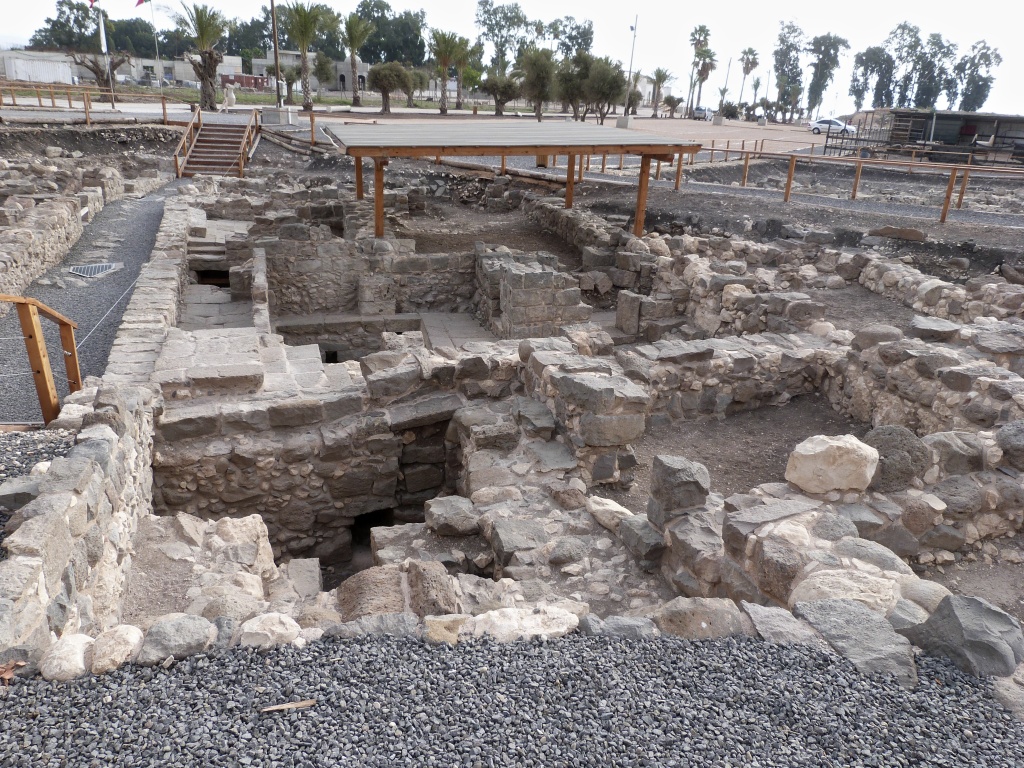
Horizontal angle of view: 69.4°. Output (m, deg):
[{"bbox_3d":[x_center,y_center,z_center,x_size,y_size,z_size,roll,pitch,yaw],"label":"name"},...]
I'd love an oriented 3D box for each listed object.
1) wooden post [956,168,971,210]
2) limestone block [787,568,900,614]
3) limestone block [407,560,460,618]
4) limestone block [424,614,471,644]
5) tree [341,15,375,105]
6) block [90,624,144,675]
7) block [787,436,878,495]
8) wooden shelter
[{"bbox_3d":[10.868,-4.730,17.800,0.100,1.000,0.100,12,23,23],"label":"wooden post"},{"bbox_3d":[1.255,0.801,2.800,0.390,0.170,0.220,-3,21,-9],"label":"limestone block"},{"bbox_3d":[-0.391,1.031,3.710,0.260,0.250,0.220,1,21,0],"label":"limestone block"},{"bbox_3d":[-0.239,0.902,2.740,0.160,0.105,0.120,2,21,0],"label":"limestone block"},{"bbox_3d":[-14.537,-30.004,68.573,2.900,8.000,2.900,1,21,0],"label":"tree"},{"bbox_3d":[-1.722,1.161,3.233,0.200,0.170,0.190,1,21,0],"label":"block"},{"bbox_3d":[1.901,0.479,4.400,0.510,0.310,0.300,3,21,5],"label":"block"},{"bbox_3d":[-0.477,-4.613,16.920,6.860,2.100,6.450,-5,22,-15],"label":"wooden shelter"}]

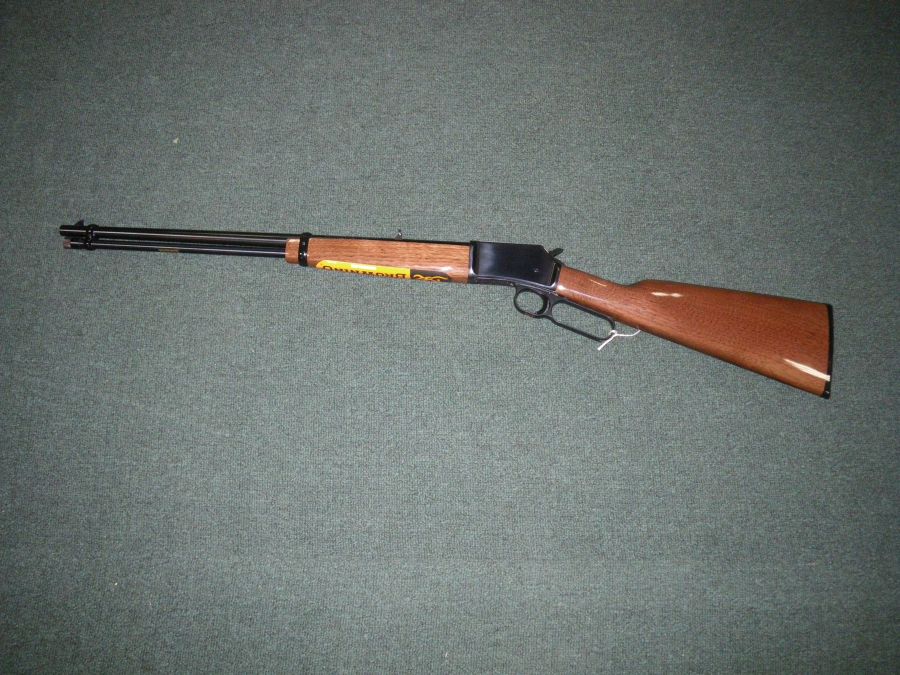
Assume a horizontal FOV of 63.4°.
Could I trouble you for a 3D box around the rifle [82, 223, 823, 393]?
[{"bbox_3d":[-0.009,-0.039,0.855,0.933,0.044,0.185,3,73,-1],"label":"rifle"}]

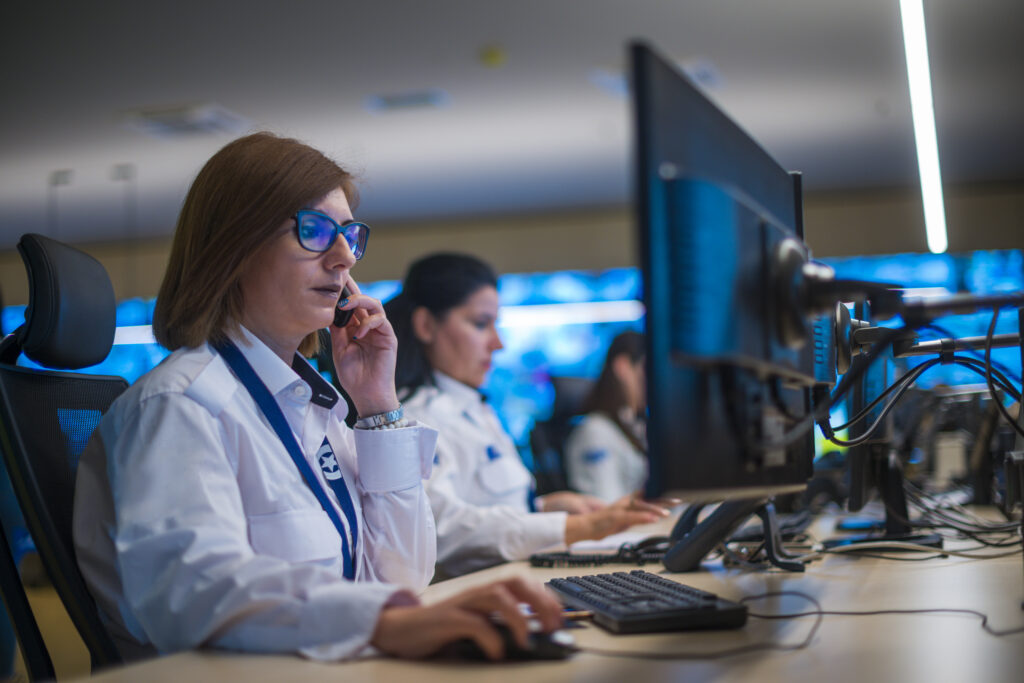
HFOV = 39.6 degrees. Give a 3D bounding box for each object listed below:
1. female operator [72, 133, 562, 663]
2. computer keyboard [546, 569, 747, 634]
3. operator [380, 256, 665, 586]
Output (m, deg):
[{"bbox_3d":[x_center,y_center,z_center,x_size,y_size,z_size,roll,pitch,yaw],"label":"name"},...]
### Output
[{"bbox_3d":[-0.133,0.402,1.561,0.640,1.300,0.620,-3,-5,18],"label":"female operator"},{"bbox_3d":[0.144,0.303,1.696,0.142,0.033,0.447,0,-5,-9],"label":"computer keyboard"},{"bbox_3d":[0.043,0.484,2.577,0.620,1.290,0.550,-2,-5,16],"label":"operator"}]

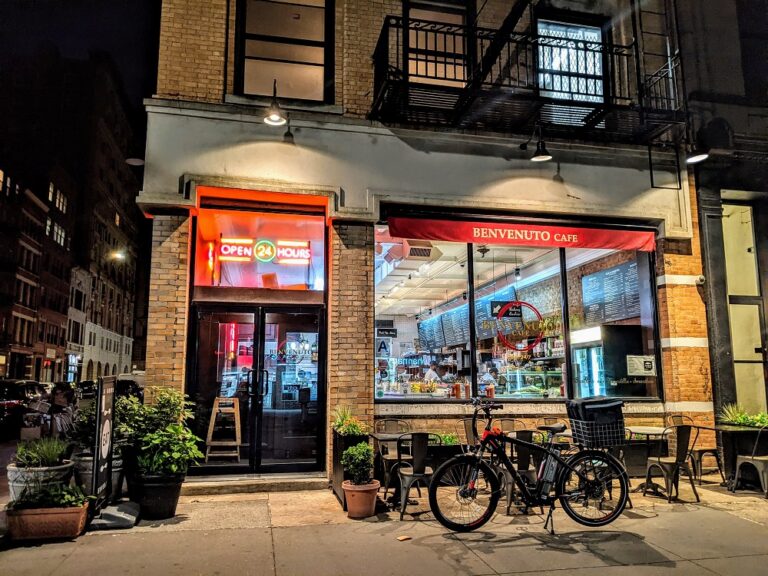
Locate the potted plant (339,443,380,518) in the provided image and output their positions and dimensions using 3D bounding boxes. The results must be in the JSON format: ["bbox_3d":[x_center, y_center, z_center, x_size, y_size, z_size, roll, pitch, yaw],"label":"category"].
[{"bbox_3d":[-0.242,1.949,6.180,0.400,0.740,0.400,0,-9,0],"label":"potted plant"}]

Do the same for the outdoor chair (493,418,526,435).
[{"bbox_3d":[1.635,2.083,7.493,0.440,0.850,0.490,1,-9,-9],"label":"outdoor chair"}]

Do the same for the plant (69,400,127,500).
[{"bbox_3d":[-3.288,1.856,6.892,0.627,1.107,0.608,2,-9,-13],"label":"plant"}]

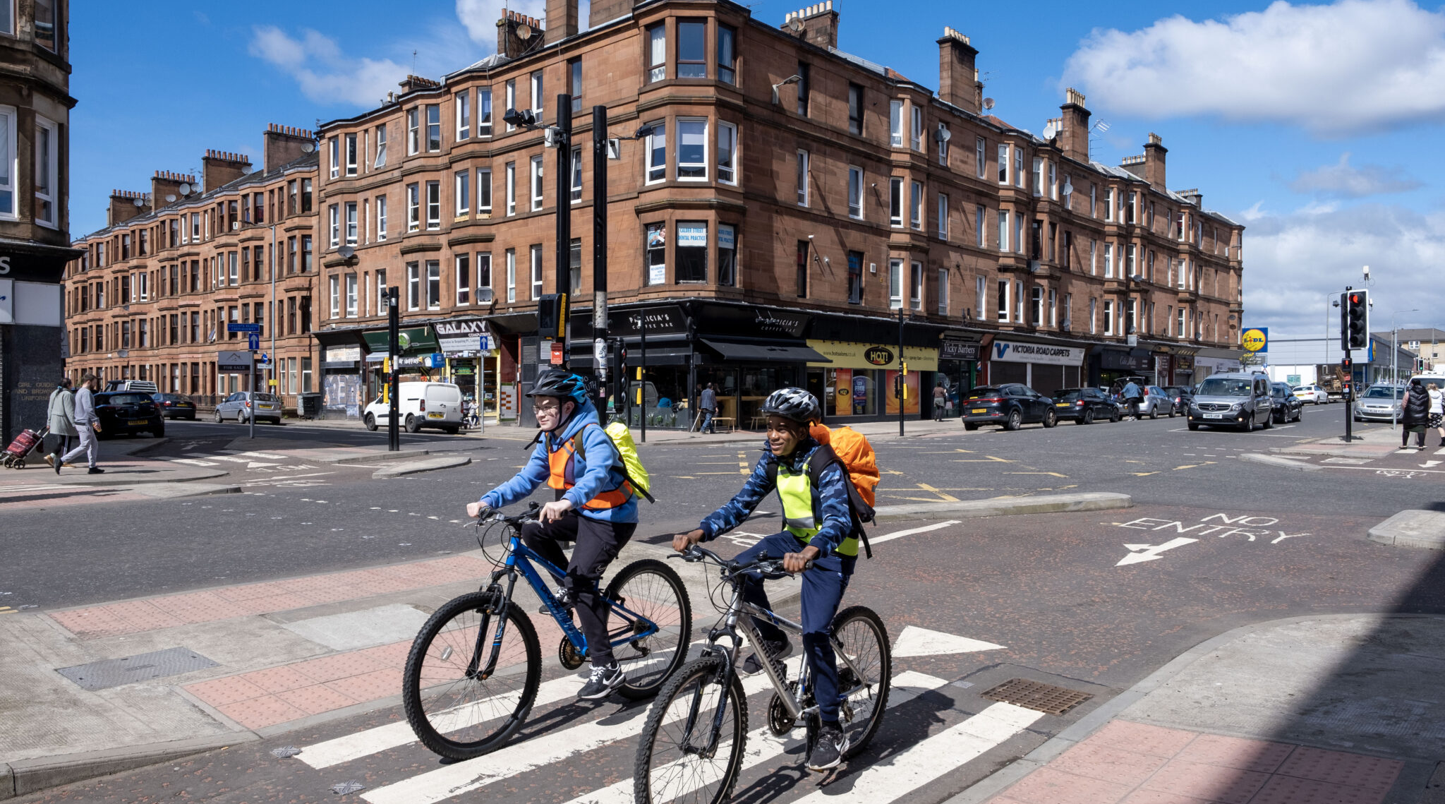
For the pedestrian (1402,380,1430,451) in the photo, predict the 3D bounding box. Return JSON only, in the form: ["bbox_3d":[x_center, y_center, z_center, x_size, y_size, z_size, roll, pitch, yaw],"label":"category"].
[{"bbox_3d":[16.250,0.322,24.500,0.560,1.650,0.360,1,1,37],"label":"pedestrian"}]

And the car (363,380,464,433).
[{"bbox_3d":[-11.470,0.200,38.600,4.380,1.810,1.820,0,0,42],"label":"car"}]

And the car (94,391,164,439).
[{"bbox_3d":[-19.600,0.420,34.100,1.780,1.460,4.150,0,0,-45],"label":"car"}]

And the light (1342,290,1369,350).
[{"bbox_3d":[15.172,-1.962,25.000,0.360,1.430,0.530,0,1,-34],"label":"light"}]

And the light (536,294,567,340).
[{"bbox_3d":[-1.611,-0.801,9.800,0.210,0.420,0.210,0,1,15],"label":"light"}]

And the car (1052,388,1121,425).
[{"bbox_3d":[14.420,0.125,41.700,1.740,1.460,4.050,1,1,41],"label":"car"}]

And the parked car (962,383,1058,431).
[{"bbox_3d":[10.500,0.150,38.000,1.860,1.640,4.480,0,0,41],"label":"parked car"}]

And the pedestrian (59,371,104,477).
[{"bbox_3d":[-11.193,0.384,18.200,0.700,1.740,0.480,0,1,-44],"label":"pedestrian"}]

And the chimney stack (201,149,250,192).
[{"bbox_3d":[-34.332,-15.632,72.572,0.750,3.050,3.150,0,0,43],"label":"chimney stack"}]

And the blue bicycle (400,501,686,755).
[{"bbox_3d":[-0.685,0.937,4.675,0.620,1.030,1.730,0,0,37],"label":"blue bicycle"}]

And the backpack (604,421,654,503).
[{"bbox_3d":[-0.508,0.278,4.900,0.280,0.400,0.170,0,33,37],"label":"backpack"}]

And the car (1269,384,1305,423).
[{"bbox_3d":[22.450,0.040,42.600,1.800,1.550,4.200,1,1,41],"label":"car"}]

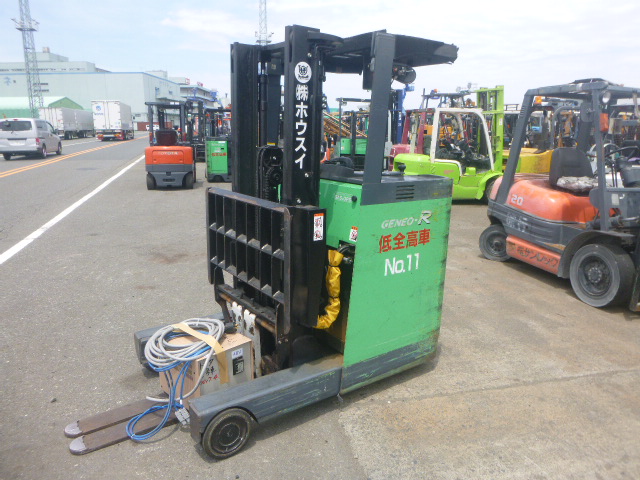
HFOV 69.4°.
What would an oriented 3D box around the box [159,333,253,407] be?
[{"bbox_3d":[-0.660,0.729,2.680,0.390,0.330,0.357,13,18,40],"label":"box"}]

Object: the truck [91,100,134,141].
[{"bbox_3d":[-21.636,-12.617,48.996,2.490,3.750,11.000,-3,14,-15],"label":"truck"}]

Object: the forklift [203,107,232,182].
[{"bbox_3d":[-2.852,-2.835,13.738,1.090,2.070,2.100,-3,14,-15],"label":"forklift"}]

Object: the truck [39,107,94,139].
[{"bbox_3d":[-32.564,-15.088,59.718,2.450,3.650,15.300,-3,14,-15],"label":"truck"}]

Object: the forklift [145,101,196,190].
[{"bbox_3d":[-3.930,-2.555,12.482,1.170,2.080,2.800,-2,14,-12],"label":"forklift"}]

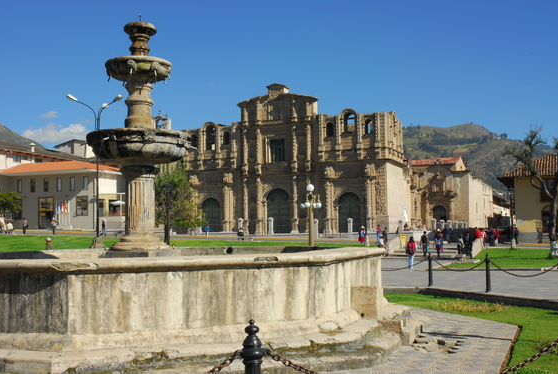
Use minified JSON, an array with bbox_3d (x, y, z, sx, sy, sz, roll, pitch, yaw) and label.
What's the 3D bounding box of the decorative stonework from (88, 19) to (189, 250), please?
[{"bbox_3d":[-2.246,-0.804,10.600,1.600,3.704,1.600,-1,-4,0],"label":"decorative stonework"}]

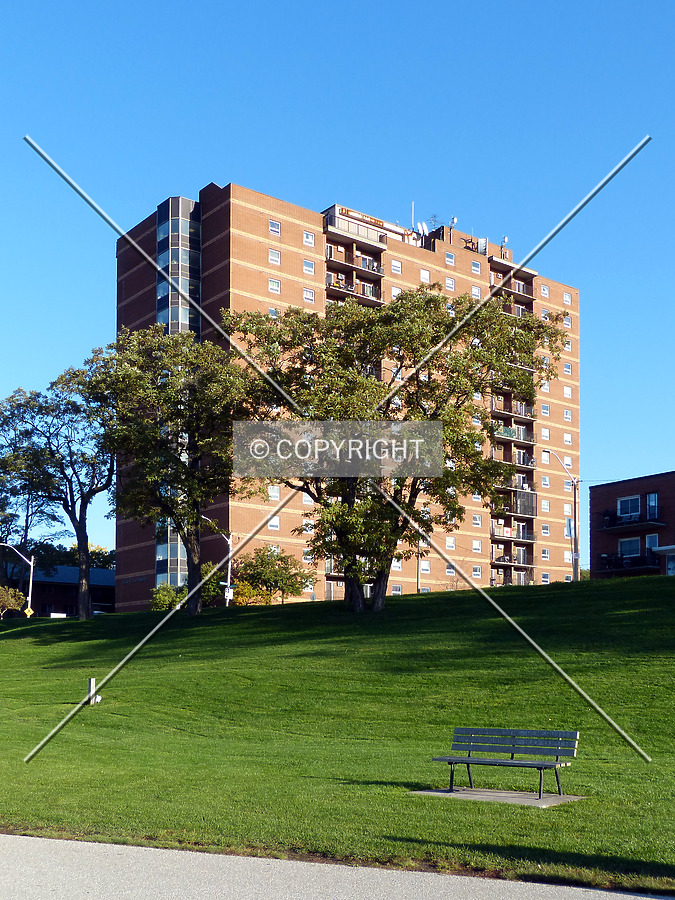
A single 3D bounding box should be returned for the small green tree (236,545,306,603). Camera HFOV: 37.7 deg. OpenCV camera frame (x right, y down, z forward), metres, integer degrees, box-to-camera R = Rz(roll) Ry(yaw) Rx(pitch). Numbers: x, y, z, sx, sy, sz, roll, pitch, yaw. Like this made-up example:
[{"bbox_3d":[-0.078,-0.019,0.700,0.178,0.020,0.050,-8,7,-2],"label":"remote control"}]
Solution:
[{"bbox_3d":[-5.357,10.075,79.000,5.600,4.800,5.200,0,-10,0],"label":"small green tree"}]

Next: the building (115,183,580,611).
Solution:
[{"bbox_3d":[3.725,-1.123,110.390,52.820,40.310,19.180,9,-14,-42],"label":"building"}]

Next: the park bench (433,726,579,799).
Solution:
[{"bbox_3d":[2.194,4.106,13.005,1.830,0.803,0.655,-10,-15,38],"label":"park bench"}]

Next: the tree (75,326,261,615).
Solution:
[{"bbox_3d":[-8.603,1.037,50.000,9.200,14.000,8.800,0,-10,0],"label":"tree"}]

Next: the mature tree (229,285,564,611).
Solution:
[{"bbox_3d":[2.935,0.025,50.000,16.500,15.800,14.500,0,-10,0],"label":"mature tree"}]

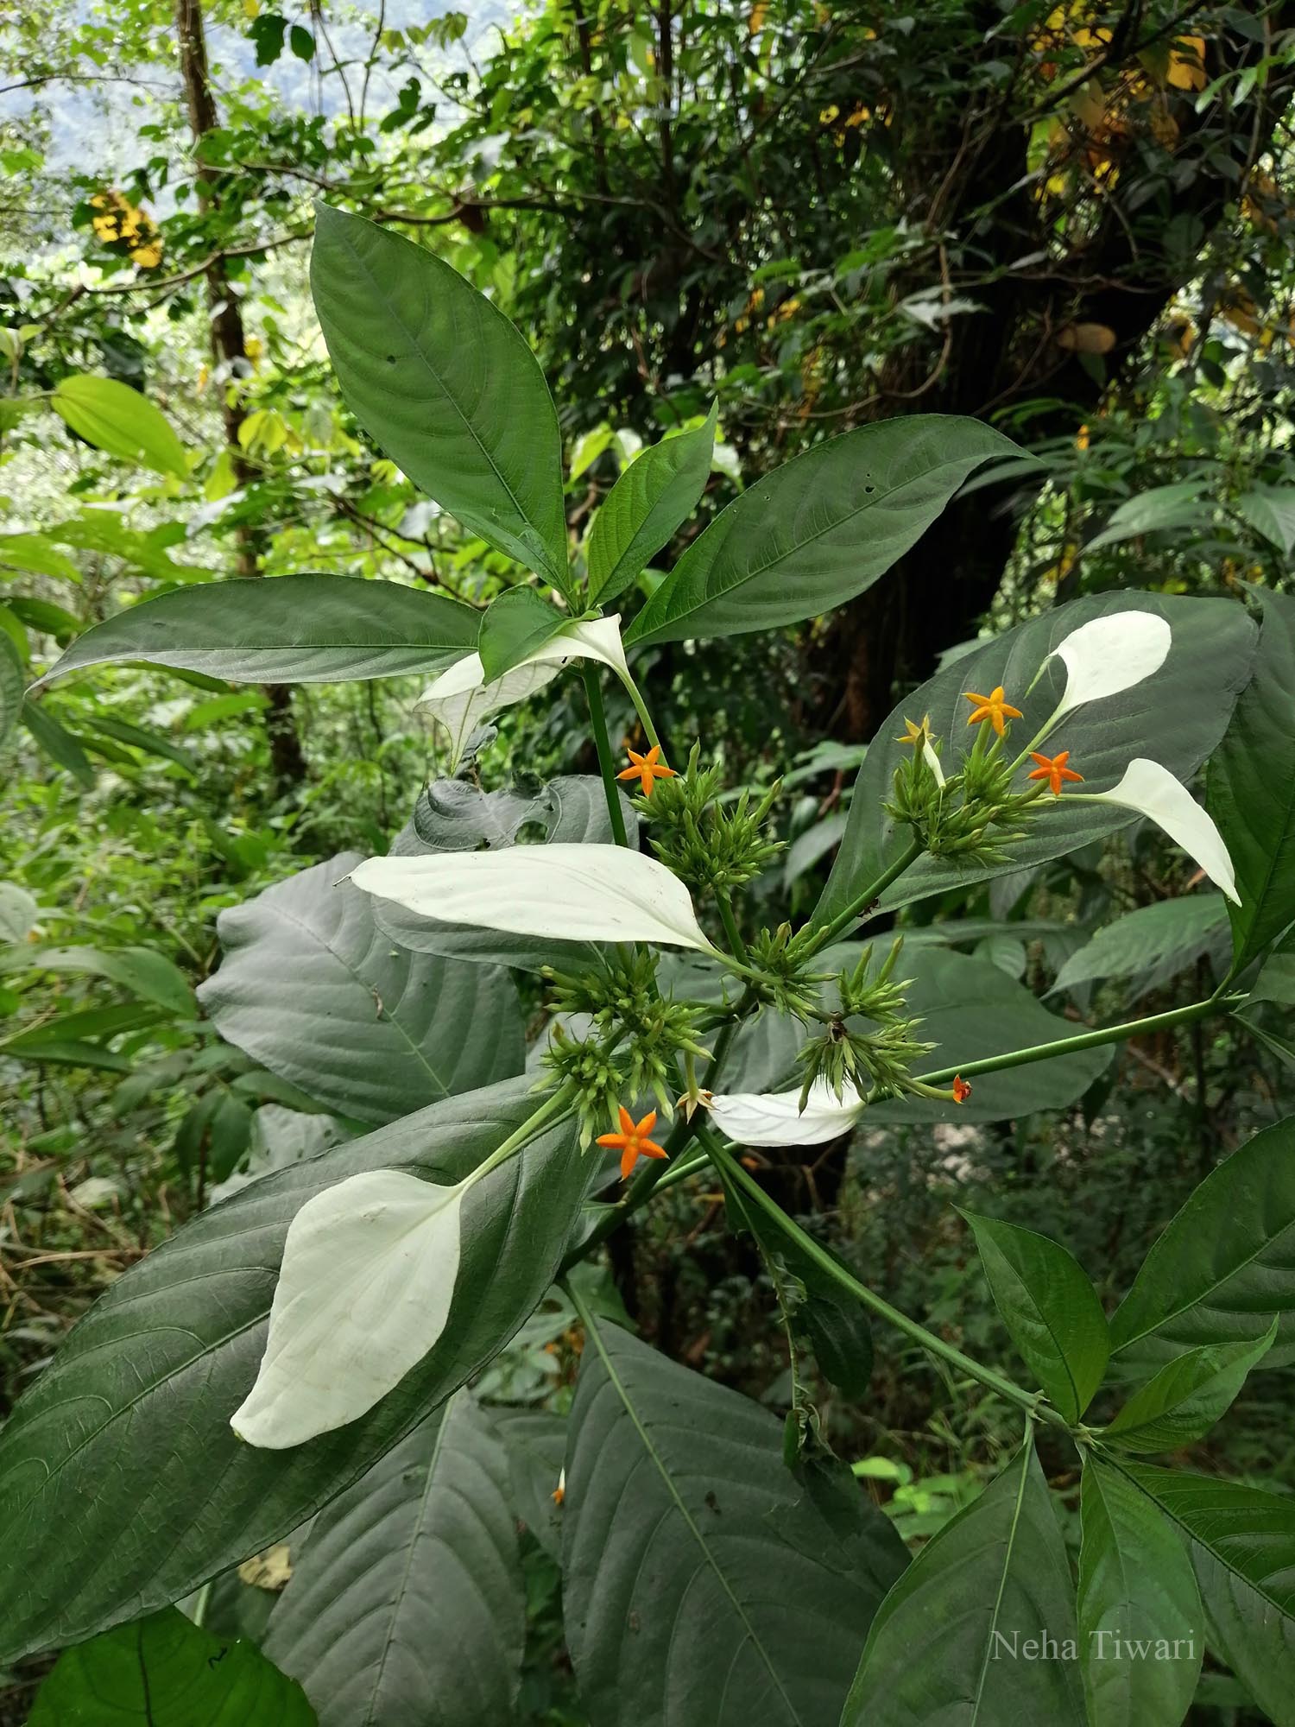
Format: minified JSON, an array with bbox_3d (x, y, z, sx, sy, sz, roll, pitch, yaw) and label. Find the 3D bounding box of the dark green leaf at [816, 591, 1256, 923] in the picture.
[{"bbox_3d":[0.139,-0.037,0.465,0.180,0.030,0.095,-33,62,-12],"label":"dark green leaf"}]

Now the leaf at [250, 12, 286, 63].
[{"bbox_3d":[-0.821,-1.784,2.800,0.075,0.105,0.040,-2,16,-6],"label":"leaf"}]

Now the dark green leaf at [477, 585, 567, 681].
[{"bbox_3d":[-0.040,-0.074,0.420,0.044,0.014,0.030,-40,49,-18],"label":"dark green leaf"}]

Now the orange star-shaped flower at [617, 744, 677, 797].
[{"bbox_3d":[0.000,-0.029,0.400,0.018,0.015,0.007,-1,16,-3],"label":"orange star-shaped flower"}]

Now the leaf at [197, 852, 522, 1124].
[{"bbox_3d":[-0.106,0.054,0.500,0.095,0.025,0.150,-37,68,-26],"label":"leaf"}]

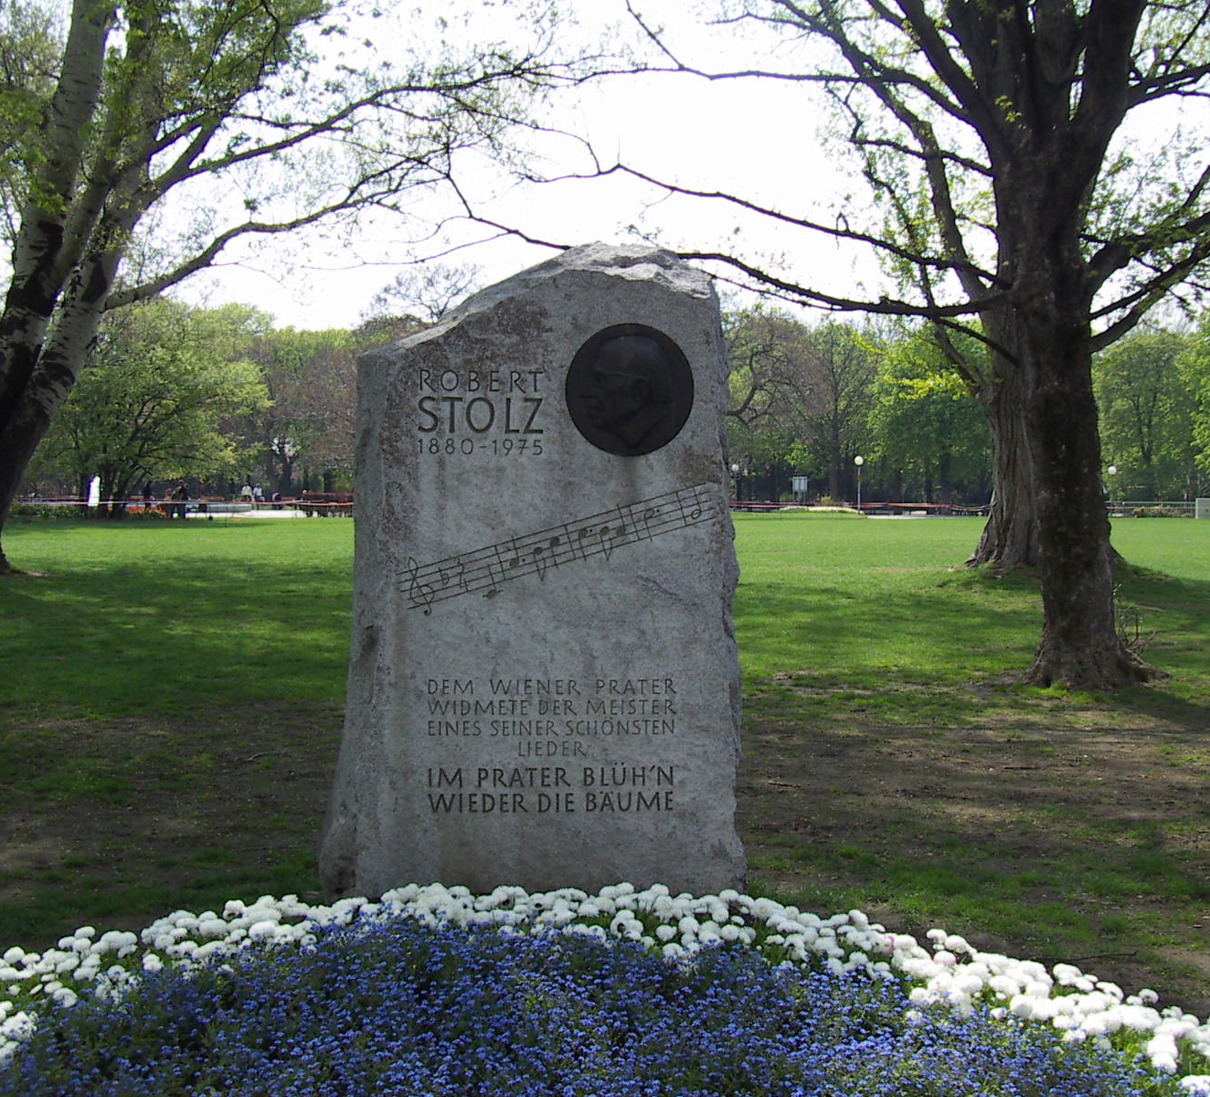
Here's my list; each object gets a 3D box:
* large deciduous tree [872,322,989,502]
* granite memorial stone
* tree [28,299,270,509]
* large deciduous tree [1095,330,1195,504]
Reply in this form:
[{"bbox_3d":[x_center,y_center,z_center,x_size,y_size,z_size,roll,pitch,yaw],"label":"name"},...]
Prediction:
[{"bbox_3d":[22.335,-8.804,101.723,9.350,12.180,9.300,0,2,0],"label":"large deciduous tree"},{"bbox_3d":[-0.240,0.076,5.178,1.380,2.200,0.480,0,2,-6],"label":"granite memorial stone"},{"bbox_3d":[-21.060,-6.515,69.791,11.460,9.940,10.500,0,2,0],"label":"tree"},{"bbox_3d":[37.783,-9.189,105.711,8.600,12.420,8.800,0,2,0],"label":"large deciduous tree"}]

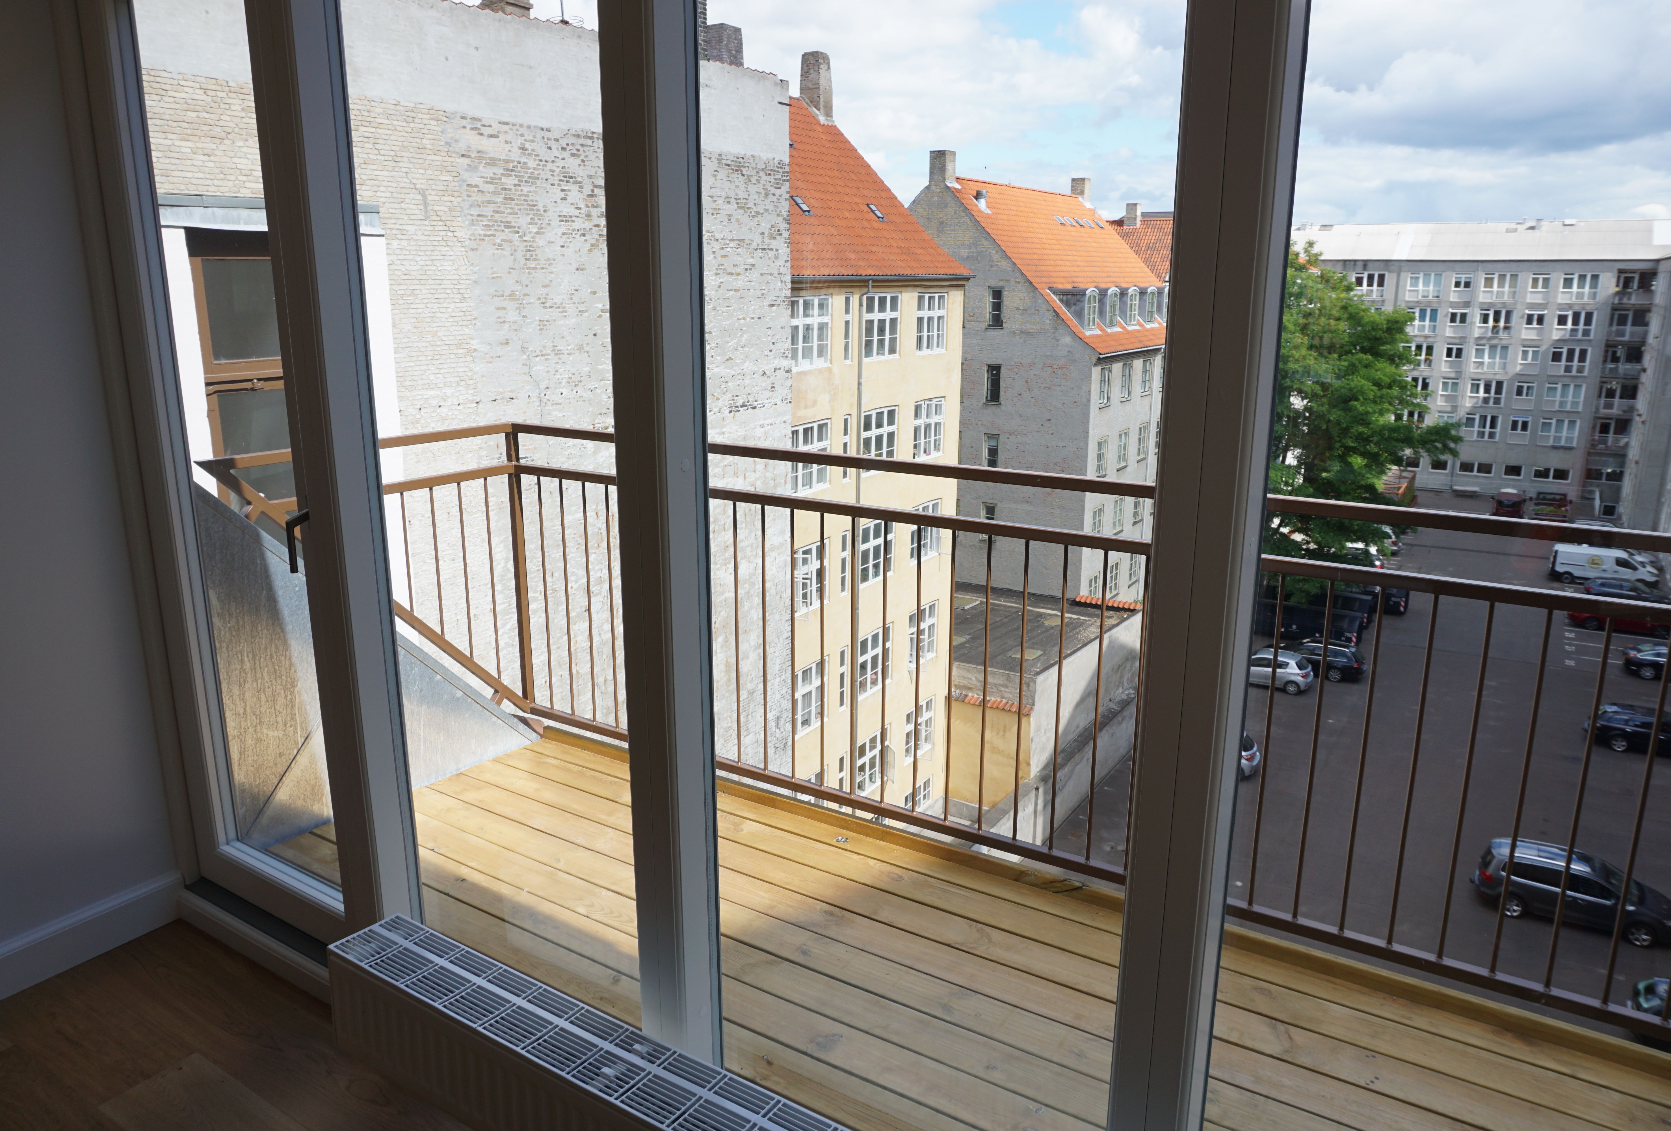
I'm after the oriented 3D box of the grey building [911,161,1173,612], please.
[{"bbox_3d":[8.271,-6.612,50.960,12.600,21.300,15.000,9,17,31],"label":"grey building"}]

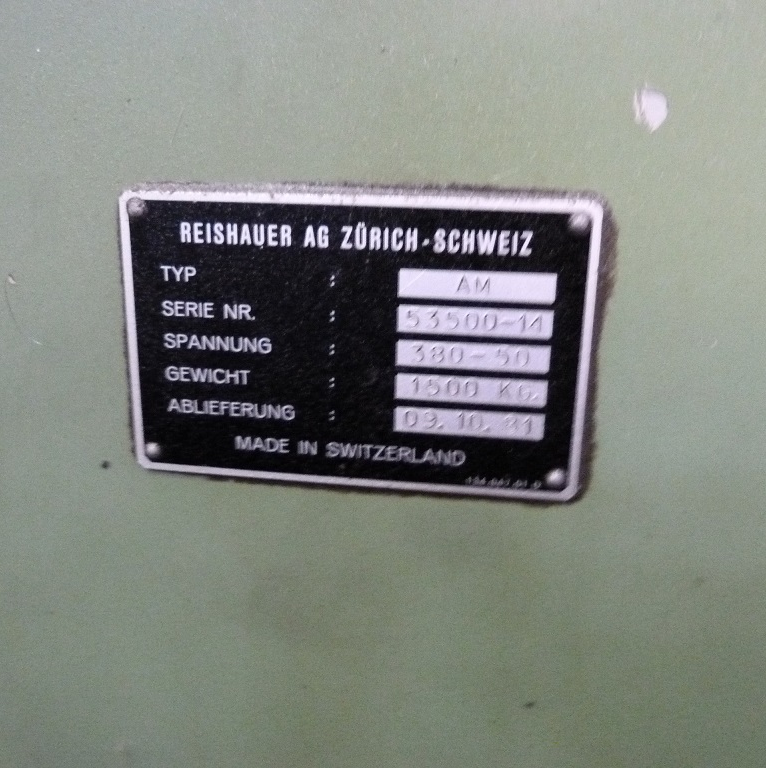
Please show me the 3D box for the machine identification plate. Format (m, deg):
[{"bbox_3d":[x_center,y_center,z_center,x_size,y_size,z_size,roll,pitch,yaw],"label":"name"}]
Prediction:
[{"bbox_3d":[-0.008,-0.009,0.177,0.112,0.070,0.002,3,15,8],"label":"machine identification plate"}]

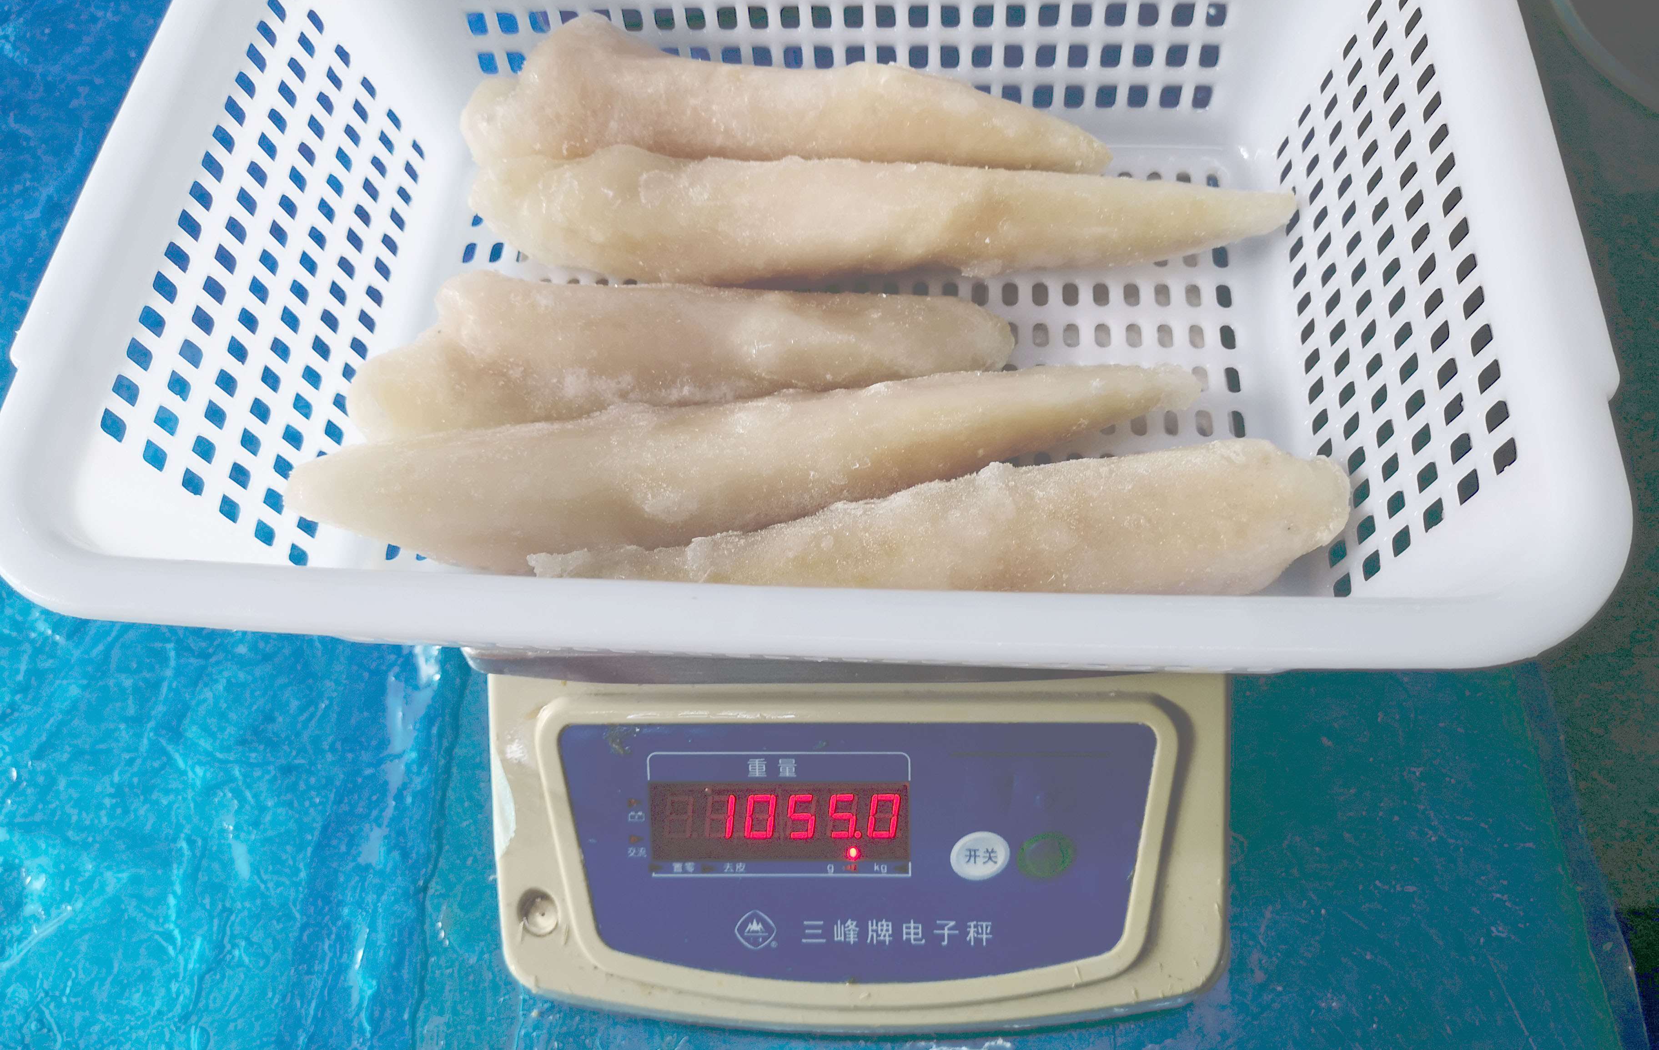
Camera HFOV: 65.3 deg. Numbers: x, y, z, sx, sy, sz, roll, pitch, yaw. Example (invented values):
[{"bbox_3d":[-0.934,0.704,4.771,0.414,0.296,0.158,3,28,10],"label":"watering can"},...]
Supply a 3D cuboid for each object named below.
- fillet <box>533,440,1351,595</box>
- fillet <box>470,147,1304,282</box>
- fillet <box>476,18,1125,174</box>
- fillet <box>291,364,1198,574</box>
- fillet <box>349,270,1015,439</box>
[{"bbox_3d":[0.025,0.006,0.372,0.242,0.039,0.049,-3,61,3],"label":"fillet"},{"bbox_3d":[0.013,-0.105,0.436,0.286,0.036,0.046,1,61,5],"label":"fillet"},{"bbox_3d":[-0.018,-0.143,0.450,0.236,0.053,0.042,4,62,7],"label":"fillet"},{"bbox_3d":[-0.023,-0.025,0.392,0.278,0.040,0.047,-6,61,1],"label":"fillet"},{"bbox_3d":[-0.047,-0.056,0.412,0.215,0.039,0.053,-3,61,3],"label":"fillet"}]

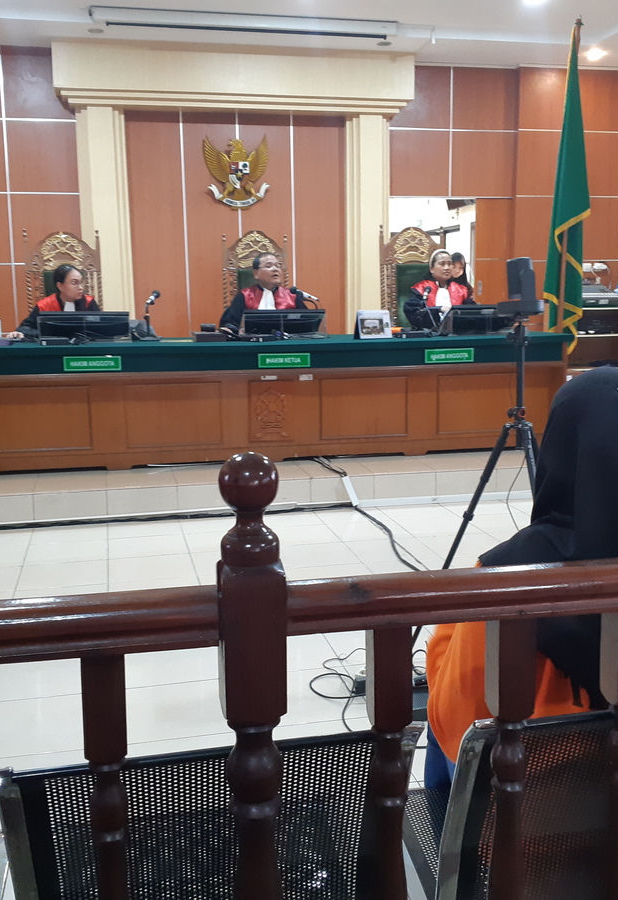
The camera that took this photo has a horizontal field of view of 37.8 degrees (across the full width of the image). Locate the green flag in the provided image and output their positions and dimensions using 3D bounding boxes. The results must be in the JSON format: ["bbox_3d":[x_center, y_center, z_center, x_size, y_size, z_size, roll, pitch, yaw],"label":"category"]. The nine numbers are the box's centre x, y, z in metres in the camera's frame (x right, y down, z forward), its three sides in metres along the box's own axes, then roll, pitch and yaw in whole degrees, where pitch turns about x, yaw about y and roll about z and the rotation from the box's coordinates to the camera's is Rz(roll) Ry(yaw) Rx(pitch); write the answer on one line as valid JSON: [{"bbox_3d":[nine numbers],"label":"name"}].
[{"bbox_3d":[1.843,-1.877,6.432,0.300,2.260,0.250,-3,10,-12],"label":"green flag"}]

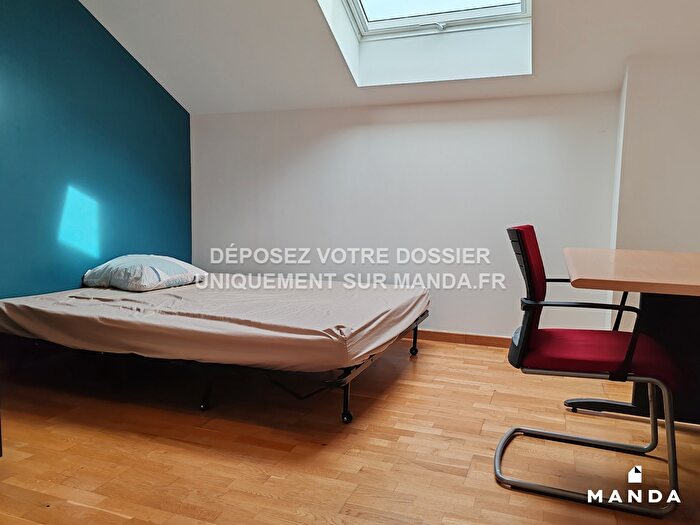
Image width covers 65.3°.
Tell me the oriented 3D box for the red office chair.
[{"bbox_3d":[0.887,0.332,2.072,0.600,0.930,0.560,3,6,21],"label":"red office chair"}]

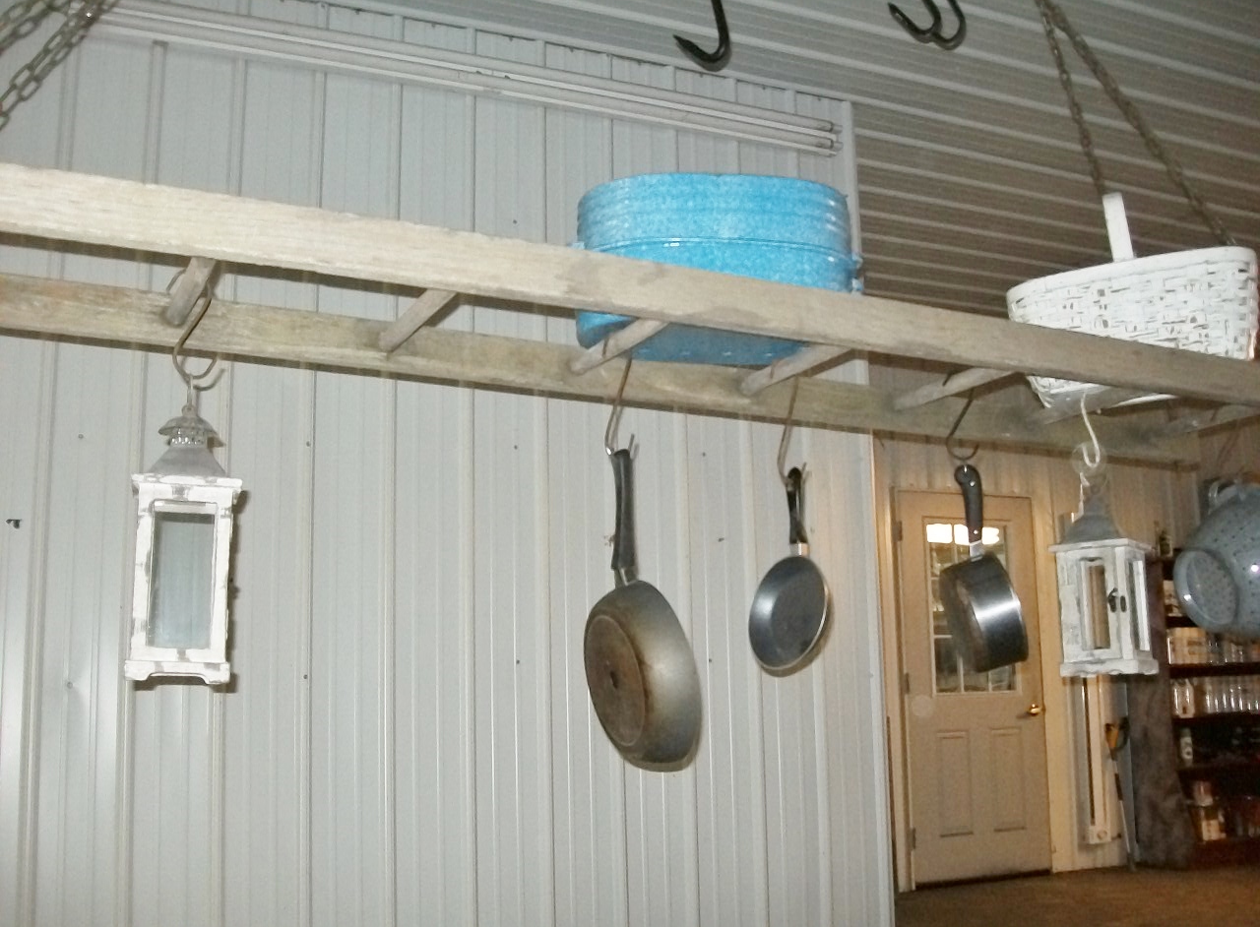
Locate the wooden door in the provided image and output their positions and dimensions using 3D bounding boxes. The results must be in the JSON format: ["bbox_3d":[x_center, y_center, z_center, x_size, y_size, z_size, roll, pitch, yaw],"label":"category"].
[{"bbox_3d":[1.857,1.172,6.990,0.900,2.030,0.060,3,-10,-24],"label":"wooden door"}]

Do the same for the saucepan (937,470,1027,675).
[{"bbox_3d":[0.558,0.168,2.108,0.109,0.329,0.187,-16,-7,-12],"label":"saucepan"}]

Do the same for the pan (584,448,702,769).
[{"bbox_3d":[-0.003,0.205,1.862,0.093,0.450,0.262,-8,-5,-27],"label":"pan"}]

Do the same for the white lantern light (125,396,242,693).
[{"bbox_3d":[-0.532,0.094,1.560,0.120,0.333,0.120,2,-10,-19],"label":"white lantern light"}]

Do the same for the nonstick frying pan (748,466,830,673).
[{"bbox_3d":[0.258,0.165,2.051,0.070,0.319,0.179,22,-20,-30],"label":"nonstick frying pan"}]

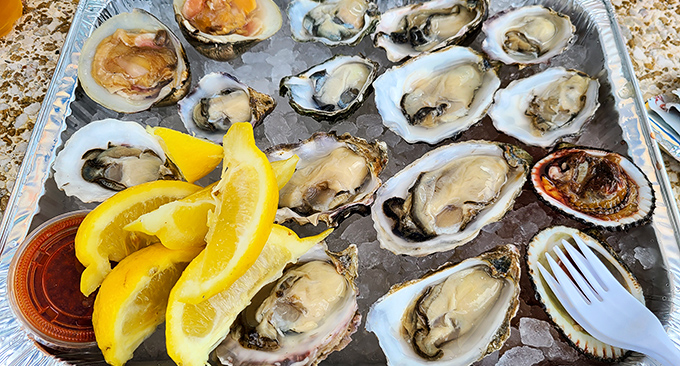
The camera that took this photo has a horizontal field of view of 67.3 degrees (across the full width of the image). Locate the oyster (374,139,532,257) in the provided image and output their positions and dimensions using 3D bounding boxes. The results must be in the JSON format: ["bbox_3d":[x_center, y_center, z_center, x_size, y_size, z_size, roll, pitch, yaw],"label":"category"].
[{"bbox_3d":[0.058,0.010,0.266,0.093,0.025,0.048,-29,65,-15],"label":"oyster"}]

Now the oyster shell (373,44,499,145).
[{"bbox_3d":[0.056,-0.047,0.297,0.079,0.024,0.059,-28,64,-15],"label":"oyster shell"}]

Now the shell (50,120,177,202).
[{"bbox_3d":[-0.114,-0.006,0.273,0.071,0.022,0.051,13,61,7],"label":"shell"}]

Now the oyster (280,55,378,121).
[{"bbox_3d":[-0.002,-0.052,0.298,0.060,0.021,0.042,-26,64,-14],"label":"oyster"}]

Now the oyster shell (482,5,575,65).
[{"bbox_3d":[0.113,-0.087,0.316,0.055,0.022,0.045,-12,64,-6],"label":"oyster shell"}]

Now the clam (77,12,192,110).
[{"bbox_3d":[-0.116,-0.066,0.300,0.060,0.030,0.069,-16,69,-6],"label":"clam"}]

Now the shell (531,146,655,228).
[{"bbox_3d":[0.124,0.006,0.261,0.059,0.024,0.045,10,61,5],"label":"shell"}]

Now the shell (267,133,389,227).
[{"bbox_3d":[-0.007,0.002,0.270,0.073,0.025,0.055,-16,62,-9],"label":"shell"}]

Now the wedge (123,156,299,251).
[{"bbox_3d":[-0.060,0.011,0.232,0.082,0.028,0.030,-23,63,-13],"label":"wedge"}]

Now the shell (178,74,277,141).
[{"bbox_3d":[-0.061,-0.038,0.287,0.053,0.022,0.044,1,66,1],"label":"shell"}]

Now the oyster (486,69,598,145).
[{"bbox_3d":[0.119,-0.041,0.292,0.070,0.022,0.043,-26,64,-14],"label":"oyster"}]

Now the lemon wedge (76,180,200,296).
[{"bbox_3d":[-0.099,0.020,0.243,0.032,0.024,0.074,43,67,6],"label":"lemon wedge"}]

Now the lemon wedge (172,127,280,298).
[{"bbox_3d":[-0.047,0.013,0.215,0.033,0.030,0.081,7,61,4],"label":"lemon wedge"}]

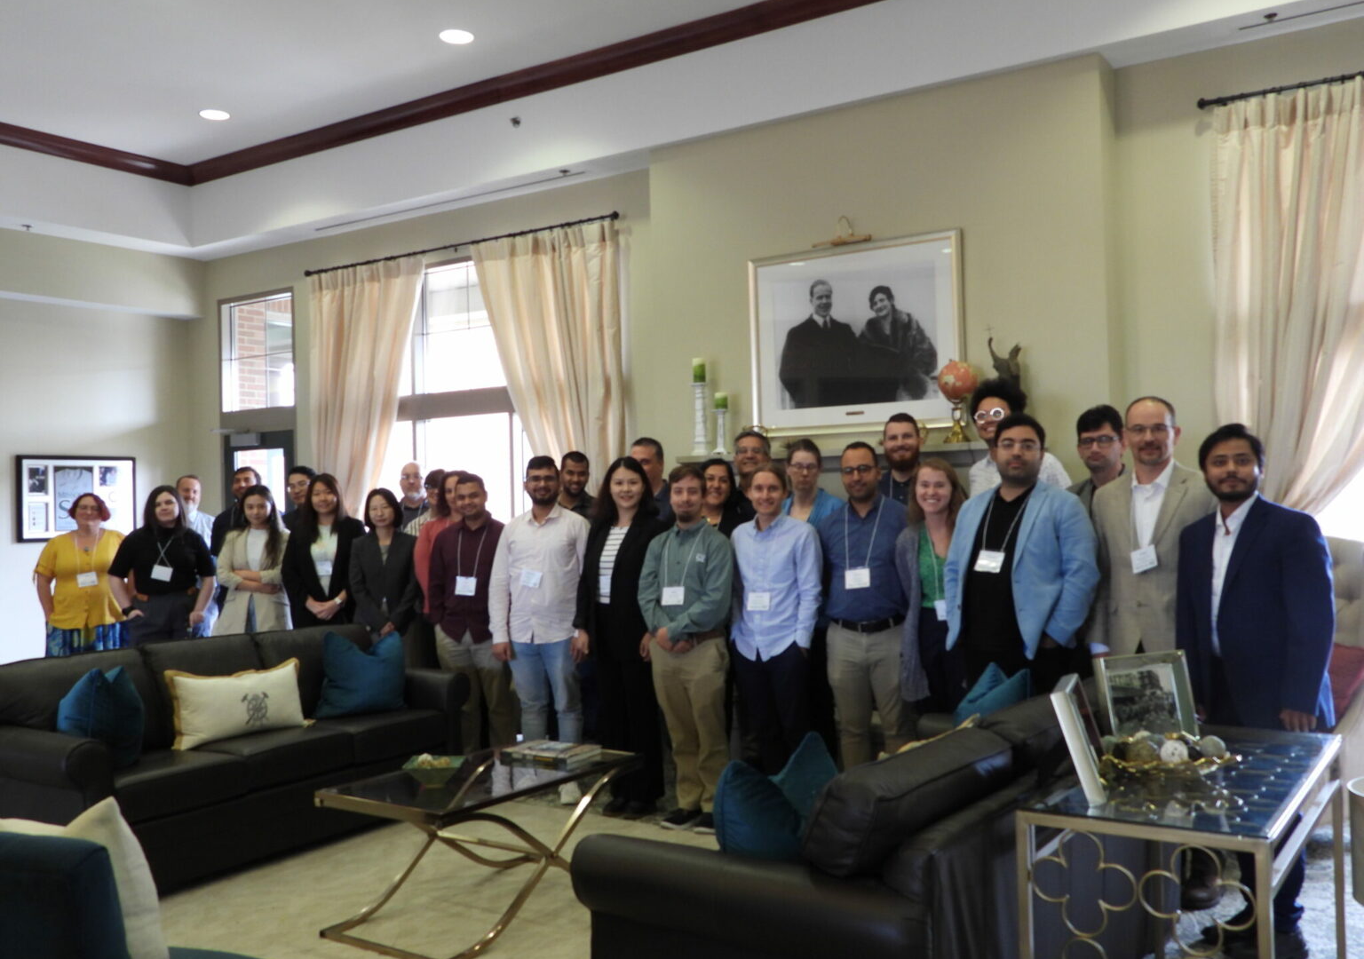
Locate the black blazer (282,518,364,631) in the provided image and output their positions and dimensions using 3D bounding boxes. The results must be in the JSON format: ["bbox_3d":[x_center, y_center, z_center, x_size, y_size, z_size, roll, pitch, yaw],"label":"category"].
[{"bbox_3d":[-2.029,0.557,6.680,0.460,0.700,0.280,-1,-1,-15],"label":"black blazer"}]

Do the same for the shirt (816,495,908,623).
[{"bbox_3d":[0.782,0.344,5.120,0.480,0.600,0.290,-2,0,12],"label":"shirt"}]

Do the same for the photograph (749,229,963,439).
[{"bbox_3d":[0.942,-0.772,6.535,1.262,1.034,0.045,-2,-1,34],"label":"photograph"}]

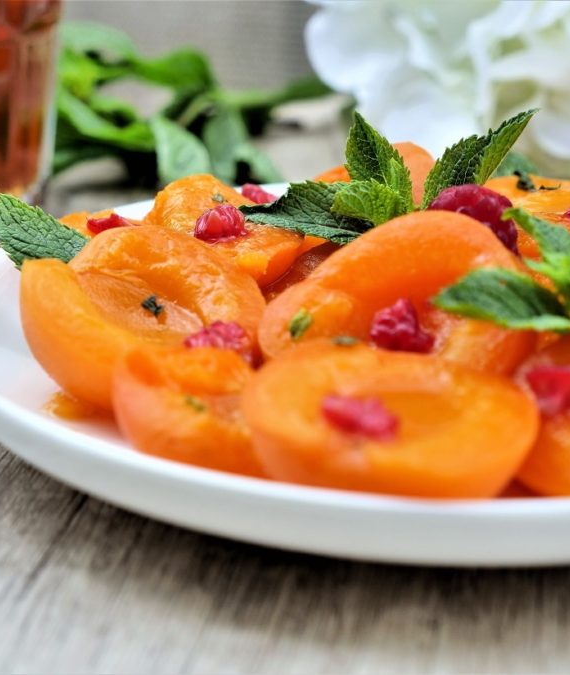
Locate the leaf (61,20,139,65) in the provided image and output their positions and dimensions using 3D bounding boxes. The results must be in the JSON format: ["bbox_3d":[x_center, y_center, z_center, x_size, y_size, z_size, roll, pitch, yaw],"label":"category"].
[{"bbox_3d":[-0.062,-0.098,0.605,0.032,0.012,0.020,0,19,0],"label":"leaf"}]

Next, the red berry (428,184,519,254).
[{"bbox_3d":[0.038,-0.024,0.372,0.017,0.015,0.018,0,19,0],"label":"red berry"}]

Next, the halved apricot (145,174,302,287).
[{"bbox_3d":[-0.014,-0.016,0.402,0.038,0.021,0.040,3,37,-1],"label":"halved apricot"}]

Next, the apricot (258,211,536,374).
[{"bbox_3d":[0.021,-0.002,0.355,0.051,0.024,0.043,0,39,0],"label":"apricot"}]

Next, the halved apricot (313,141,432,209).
[{"bbox_3d":[0.023,-0.035,0.430,0.036,0.024,0.036,-2,31,1],"label":"halved apricot"}]

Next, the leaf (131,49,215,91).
[{"bbox_3d":[-0.037,-0.088,0.600,0.030,0.012,0.018,3,20,9],"label":"leaf"}]

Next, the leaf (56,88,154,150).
[{"bbox_3d":[-0.056,-0.067,0.560,0.034,0.014,0.018,7,21,19],"label":"leaf"}]

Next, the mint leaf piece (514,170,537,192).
[{"bbox_3d":[0.056,-0.036,0.420,0.006,0.004,0.005,1,19,0],"label":"mint leaf piece"}]

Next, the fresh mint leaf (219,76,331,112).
[{"bbox_3d":[-0.003,-0.083,0.620,0.040,0.010,0.016,-7,21,-19],"label":"fresh mint leaf"}]

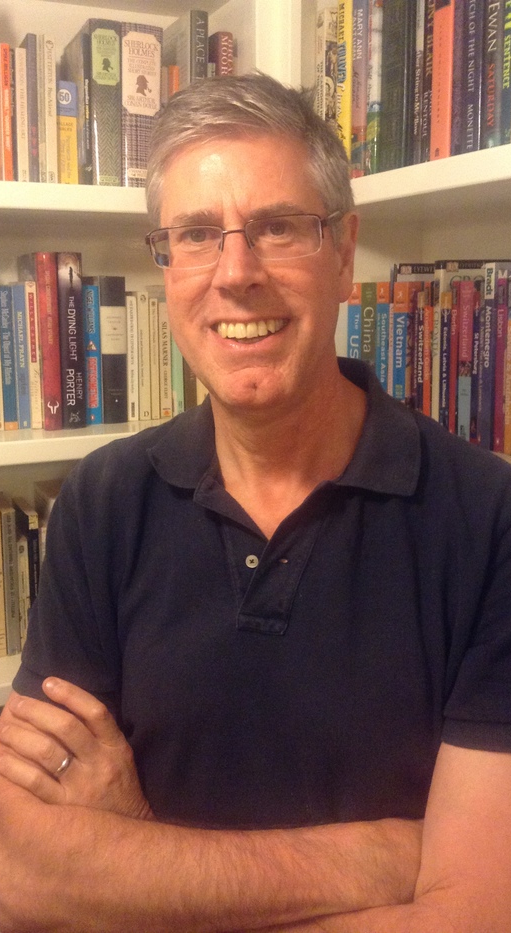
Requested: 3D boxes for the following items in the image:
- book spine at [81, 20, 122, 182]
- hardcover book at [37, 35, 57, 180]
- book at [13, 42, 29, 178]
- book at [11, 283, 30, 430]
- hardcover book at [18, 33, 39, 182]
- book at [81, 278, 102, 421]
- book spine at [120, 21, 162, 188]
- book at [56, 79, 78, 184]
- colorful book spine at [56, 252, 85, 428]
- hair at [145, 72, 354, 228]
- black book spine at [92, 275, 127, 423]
[{"bbox_3d":[-0.233,-0.502,1.280,0.042,0.223,0.150,-5,12,-25],"label":"book spine"},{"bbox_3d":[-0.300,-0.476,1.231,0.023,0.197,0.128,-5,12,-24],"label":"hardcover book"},{"bbox_3d":[-0.327,-0.462,1.210,0.015,0.178,0.112,-5,12,-24],"label":"book"},{"bbox_3d":[-0.349,-0.161,1.286,0.019,0.199,0.128,-5,12,-24],"label":"book"},{"bbox_3d":[-0.318,-0.474,1.224,0.014,0.197,0.128,-5,12,-24],"label":"hardcover book"},{"bbox_3d":[-0.262,-0.170,1.337,0.023,0.198,0.129,-5,12,-25],"label":"book"},{"bbox_3d":[-0.184,-0.498,1.275,0.059,0.222,0.148,-5,12,-24],"label":"book spine"},{"bbox_3d":[-0.278,-0.454,1.253,0.034,0.146,0.100,-5,12,-24],"label":"book"},{"bbox_3d":[-0.286,-0.185,1.299,0.032,0.240,0.158,-5,12,-24],"label":"colorful book spine"},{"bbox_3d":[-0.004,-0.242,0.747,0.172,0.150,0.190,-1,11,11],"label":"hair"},{"bbox_3d":[-0.233,-0.178,1.349,0.036,0.210,0.133,-5,12,-25],"label":"black book spine"}]

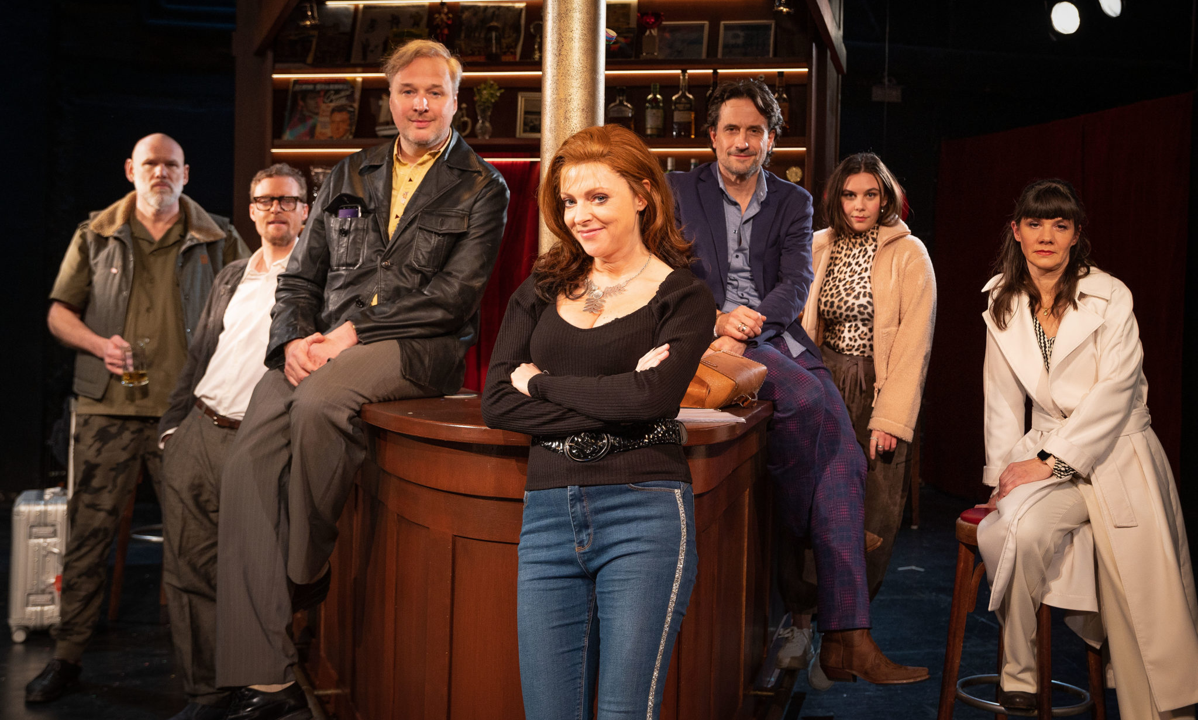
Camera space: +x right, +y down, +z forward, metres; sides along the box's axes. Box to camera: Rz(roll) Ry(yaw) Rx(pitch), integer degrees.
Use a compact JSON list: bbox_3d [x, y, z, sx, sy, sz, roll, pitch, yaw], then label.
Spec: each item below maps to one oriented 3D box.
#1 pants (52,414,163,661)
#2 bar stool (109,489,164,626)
[{"bbox_3d":[-1.438,0.501,4.150,0.480,0.820,0.290,1,2,-15],"label":"pants"},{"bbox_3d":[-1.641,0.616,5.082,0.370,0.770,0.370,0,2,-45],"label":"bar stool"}]

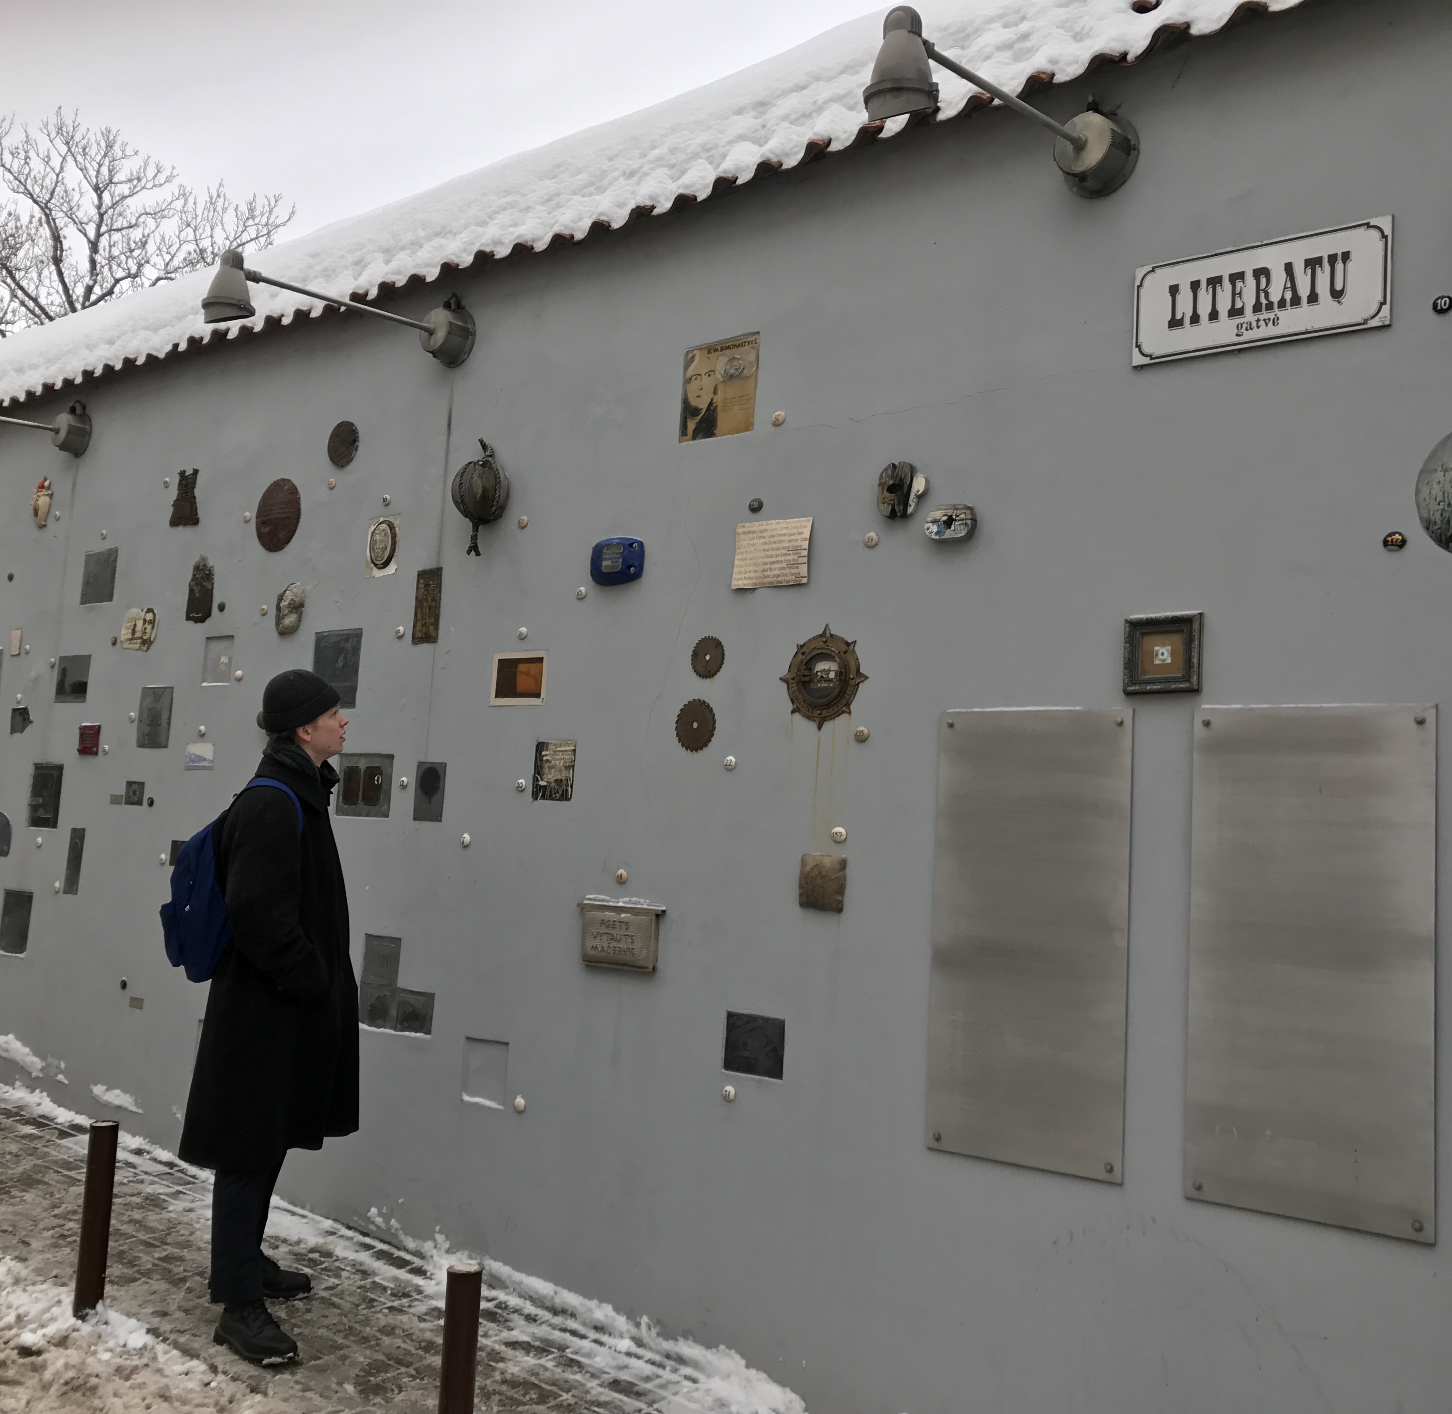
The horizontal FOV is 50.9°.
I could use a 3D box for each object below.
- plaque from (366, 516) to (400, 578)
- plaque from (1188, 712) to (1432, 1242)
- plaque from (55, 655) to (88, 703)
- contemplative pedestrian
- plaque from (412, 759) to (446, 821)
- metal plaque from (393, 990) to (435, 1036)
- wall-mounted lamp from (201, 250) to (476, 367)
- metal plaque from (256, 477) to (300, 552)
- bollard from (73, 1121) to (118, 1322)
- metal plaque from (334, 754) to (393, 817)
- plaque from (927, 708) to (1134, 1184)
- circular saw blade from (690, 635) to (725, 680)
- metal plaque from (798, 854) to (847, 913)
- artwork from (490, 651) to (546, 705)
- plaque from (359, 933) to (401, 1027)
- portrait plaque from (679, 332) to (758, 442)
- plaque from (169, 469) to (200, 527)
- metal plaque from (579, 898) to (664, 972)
[{"bbox_3d":[-1.253,-0.587,5.528,0.171,0.211,0.030,-1,-6,38],"label":"plaque"},{"bbox_3d":[1.288,0.561,3.386,0.534,1.130,0.012,-1,-6,38],"label":"plaque"},{"bbox_3d":[-2.893,-0.124,6.736,0.272,0.208,0.020,-1,-7,38],"label":"plaque"},{"bbox_3d":[-1.240,0.819,4.273,0.480,1.800,0.500,3,-5,-5],"label":"contemplative pedestrian"},{"bbox_3d":[-1.022,0.291,5.244,0.147,0.202,0.015,-1,-6,38],"label":"plaque"},{"bbox_3d":[-1.026,1.010,5.043,0.180,0.139,0.020,-1,-7,38],"label":"metal plaque"},{"bbox_3d":[-1.231,-1.260,4.871,0.220,0.310,0.870,-2,-7,45],"label":"wall-mounted lamp"},{"bbox_3d":[-1.661,-0.711,5.691,0.278,0.273,0.025,-1,-6,38],"label":"metal plaque"},{"bbox_3d":[-1.769,1.436,4.291,0.080,0.515,0.080,-1,-7,38],"label":"bollard"},{"bbox_3d":[-1.288,0.279,5.404,0.298,0.221,0.020,-1,-7,38],"label":"metal plaque"},{"bbox_3d":[0.736,0.555,3.720,0.515,1.102,0.012,-1,-7,38],"label":"plaque"},{"bbox_3d":[-0.051,-0.140,4.359,0.125,0.125,0.006,-1,-6,38],"label":"circular saw blade"},{"bbox_3d":[0.253,0.476,4.138,0.145,0.150,0.035,-1,-7,38],"label":"metal plaque"},{"bbox_3d":[-0.681,-0.091,4.966,0.250,0.174,0.020,-1,-7,38],"label":"artwork"},{"bbox_3d":[-1.169,0.929,5.166,0.189,0.305,0.020,-1,-7,38],"label":"plaque"},{"bbox_3d":[-0.020,-0.941,4.522,0.277,0.294,0.020,-1,-7,38],"label":"portrait plaque"},{"bbox_3d":[-2.262,-0.875,6.361,0.222,0.238,0.030,-1,-6,38],"label":"plaque"},{"bbox_3d":[-0.313,0.678,4.502,0.300,0.175,0.045,-1,-7,38],"label":"metal plaque"}]

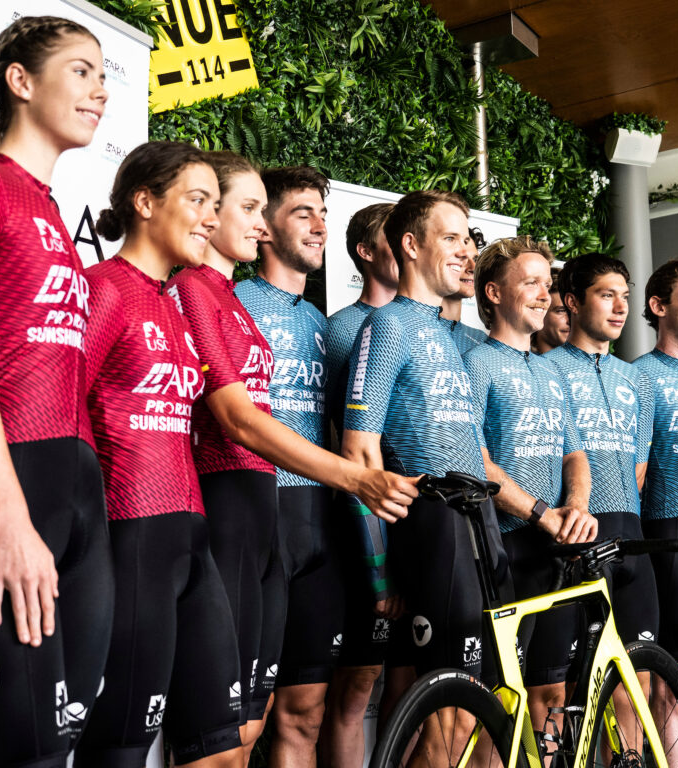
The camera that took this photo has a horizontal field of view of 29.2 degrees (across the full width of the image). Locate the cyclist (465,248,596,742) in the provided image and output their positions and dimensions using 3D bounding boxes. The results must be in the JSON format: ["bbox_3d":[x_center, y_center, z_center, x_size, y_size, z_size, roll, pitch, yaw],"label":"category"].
[{"bbox_3d":[0.519,0.473,3.436,0.490,1.773,0.380,7,-13,-43],"label":"cyclist"}]

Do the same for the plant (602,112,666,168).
[{"bbox_3d":[1.487,-1.232,6.574,0.280,0.250,0.220,2,-10,-22],"label":"plant"}]

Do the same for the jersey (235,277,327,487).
[{"bbox_3d":[-0.153,-0.009,3.143,0.280,0.550,0.460,-9,-12,39],"label":"jersey"}]

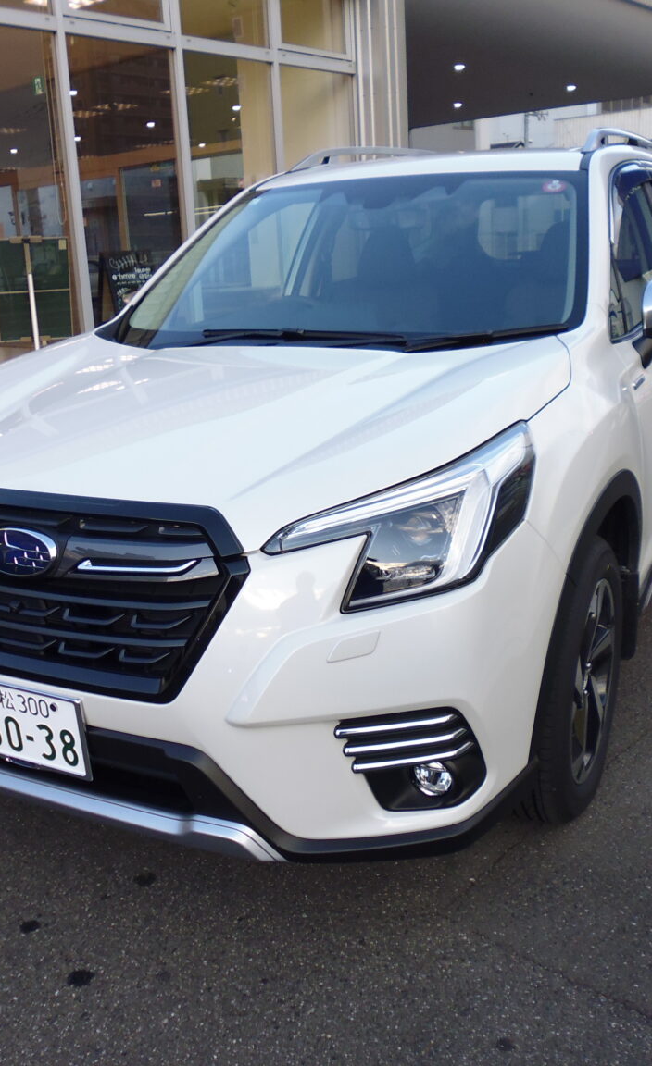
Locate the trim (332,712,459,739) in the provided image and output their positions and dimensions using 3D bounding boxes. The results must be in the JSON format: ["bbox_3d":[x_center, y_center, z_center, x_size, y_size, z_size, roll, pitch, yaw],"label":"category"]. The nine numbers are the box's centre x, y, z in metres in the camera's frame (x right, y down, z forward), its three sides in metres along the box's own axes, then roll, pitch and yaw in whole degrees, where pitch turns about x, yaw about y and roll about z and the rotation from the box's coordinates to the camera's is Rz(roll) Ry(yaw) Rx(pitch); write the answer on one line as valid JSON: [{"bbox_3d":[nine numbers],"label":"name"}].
[{"bbox_3d":[0.129,0.339,1.744,0.229,0.016,0.028,-6,17,-12],"label":"trim"}]

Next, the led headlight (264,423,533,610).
[{"bbox_3d":[0.145,-0.045,1.793,0.355,0.260,0.480,6,19,27],"label":"led headlight"}]

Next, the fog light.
[{"bbox_3d":[0.197,0.449,1.802,0.077,0.077,0.050,3,18,19],"label":"fog light"}]

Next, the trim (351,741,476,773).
[{"bbox_3d":[0.160,0.399,1.762,0.235,0.016,0.028,-7,17,-13],"label":"trim"}]

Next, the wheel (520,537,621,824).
[{"bbox_3d":[0.536,0.335,2.365,0.225,0.705,0.704,6,19,27],"label":"wheel"}]

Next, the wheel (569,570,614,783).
[{"bbox_3d":[0.538,0.339,2.365,0.200,0.490,0.490,6,19,27],"label":"wheel"}]

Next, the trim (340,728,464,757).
[{"bbox_3d":[0.144,0.370,1.754,0.233,0.016,0.026,-6,17,-12],"label":"trim"}]

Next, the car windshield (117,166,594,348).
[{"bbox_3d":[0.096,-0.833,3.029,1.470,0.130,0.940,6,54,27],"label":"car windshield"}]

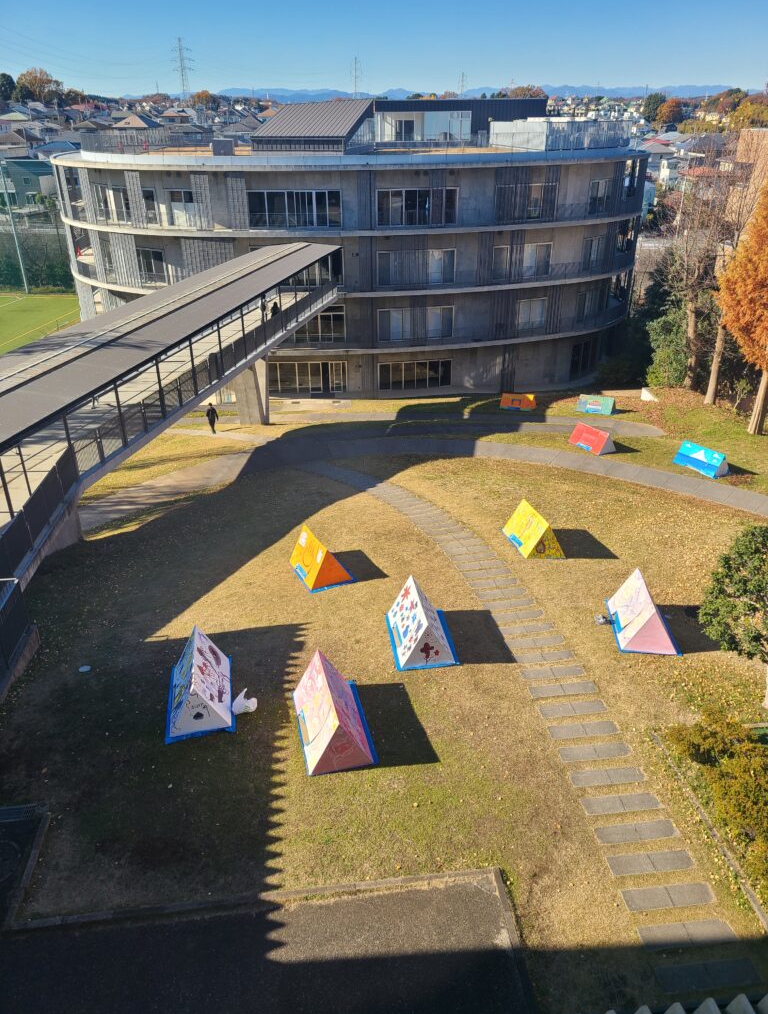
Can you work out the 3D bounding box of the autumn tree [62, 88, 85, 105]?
[{"bbox_3d":[-113.445,-149.616,281.000,8.000,7.500,7.500,0,28,0],"label":"autumn tree"}]

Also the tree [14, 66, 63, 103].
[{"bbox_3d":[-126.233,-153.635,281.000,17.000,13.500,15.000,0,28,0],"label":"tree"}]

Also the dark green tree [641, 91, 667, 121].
[{"bbox_3d":[115.524,-170.403,328.463,10.300,12.500,10.300,0,28,0],"label":"dark green tree"}]

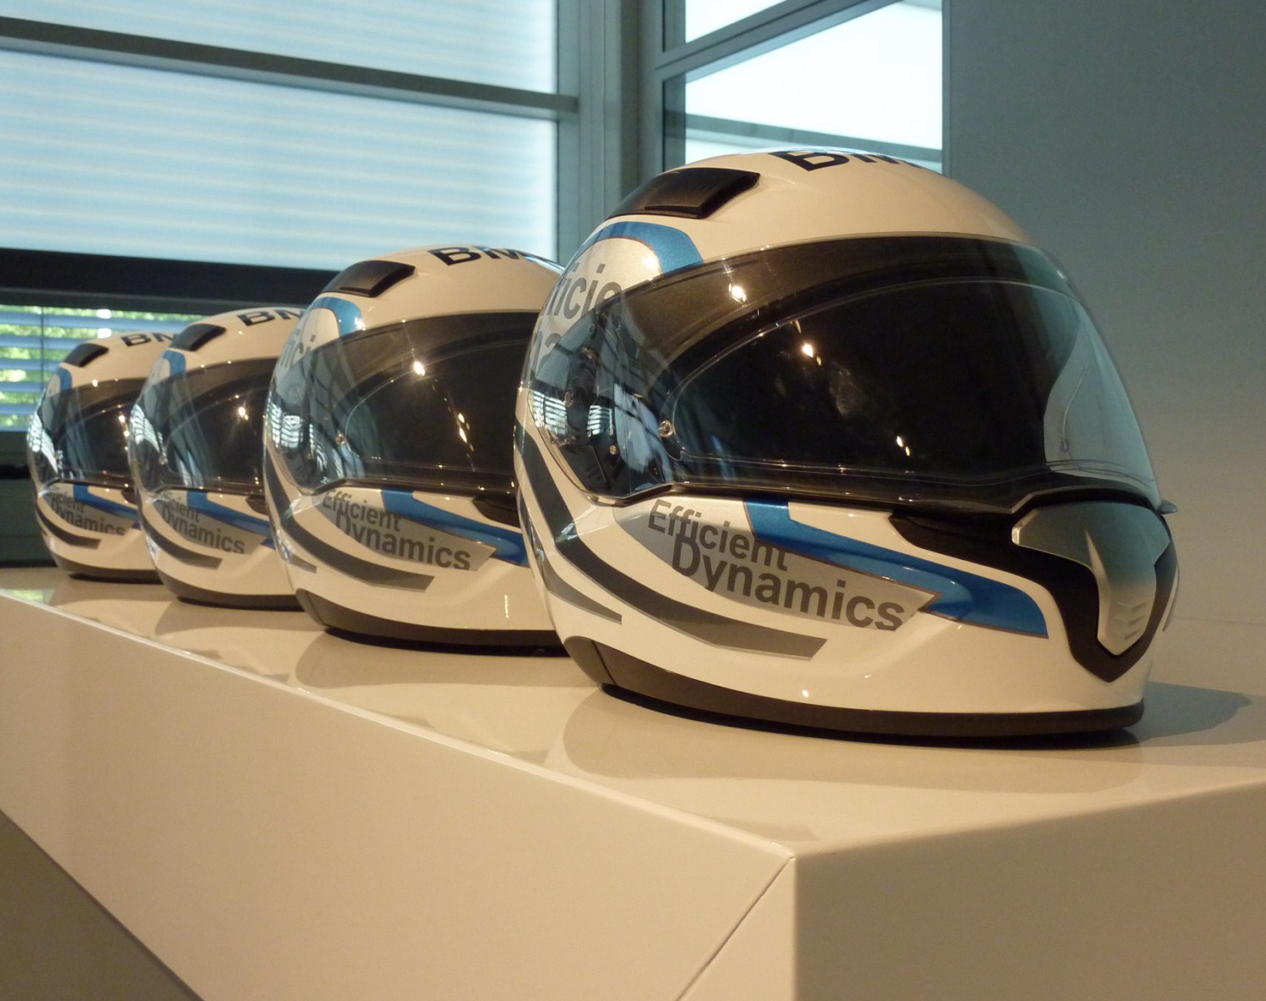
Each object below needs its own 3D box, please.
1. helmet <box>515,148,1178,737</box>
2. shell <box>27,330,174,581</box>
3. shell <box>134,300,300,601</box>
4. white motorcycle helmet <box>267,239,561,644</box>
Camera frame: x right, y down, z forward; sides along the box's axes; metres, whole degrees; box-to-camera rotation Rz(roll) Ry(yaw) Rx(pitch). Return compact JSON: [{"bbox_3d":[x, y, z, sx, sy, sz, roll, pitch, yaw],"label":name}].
[{"bbox_3d":[0.091,-0.038,0.759,0.250,0.270,0.345,0,1,-41],"label":"helmet"},{"bbox_3d":[-0.531,-0.053,1.716,0.250,0.270,0.345,0,1,-41],"label":"shell"},{"bbox_3d":[-0.337,-0.048,1.451,0.250,0.270,0.345,0,1,-41],"label":"shell"},{"bbox_3d":[-0.112,-0.043,1.090,0.250,0.270,0.345,0,1,-41],"label":"white motorcycle helmet"}]

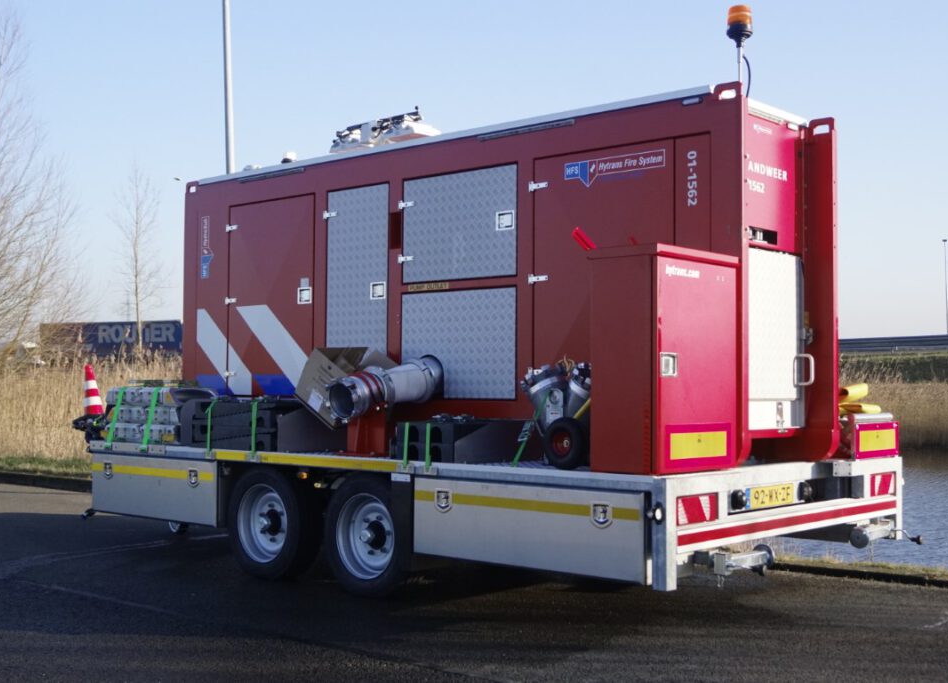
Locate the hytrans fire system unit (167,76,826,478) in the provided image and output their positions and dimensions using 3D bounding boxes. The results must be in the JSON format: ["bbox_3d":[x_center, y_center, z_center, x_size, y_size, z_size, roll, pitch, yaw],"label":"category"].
[{"bbox_3d":[-0.077,-0.262,7.858,4.690,1.940,1.080,-2,-3,41],"label":"hytrans fire system unit"}]

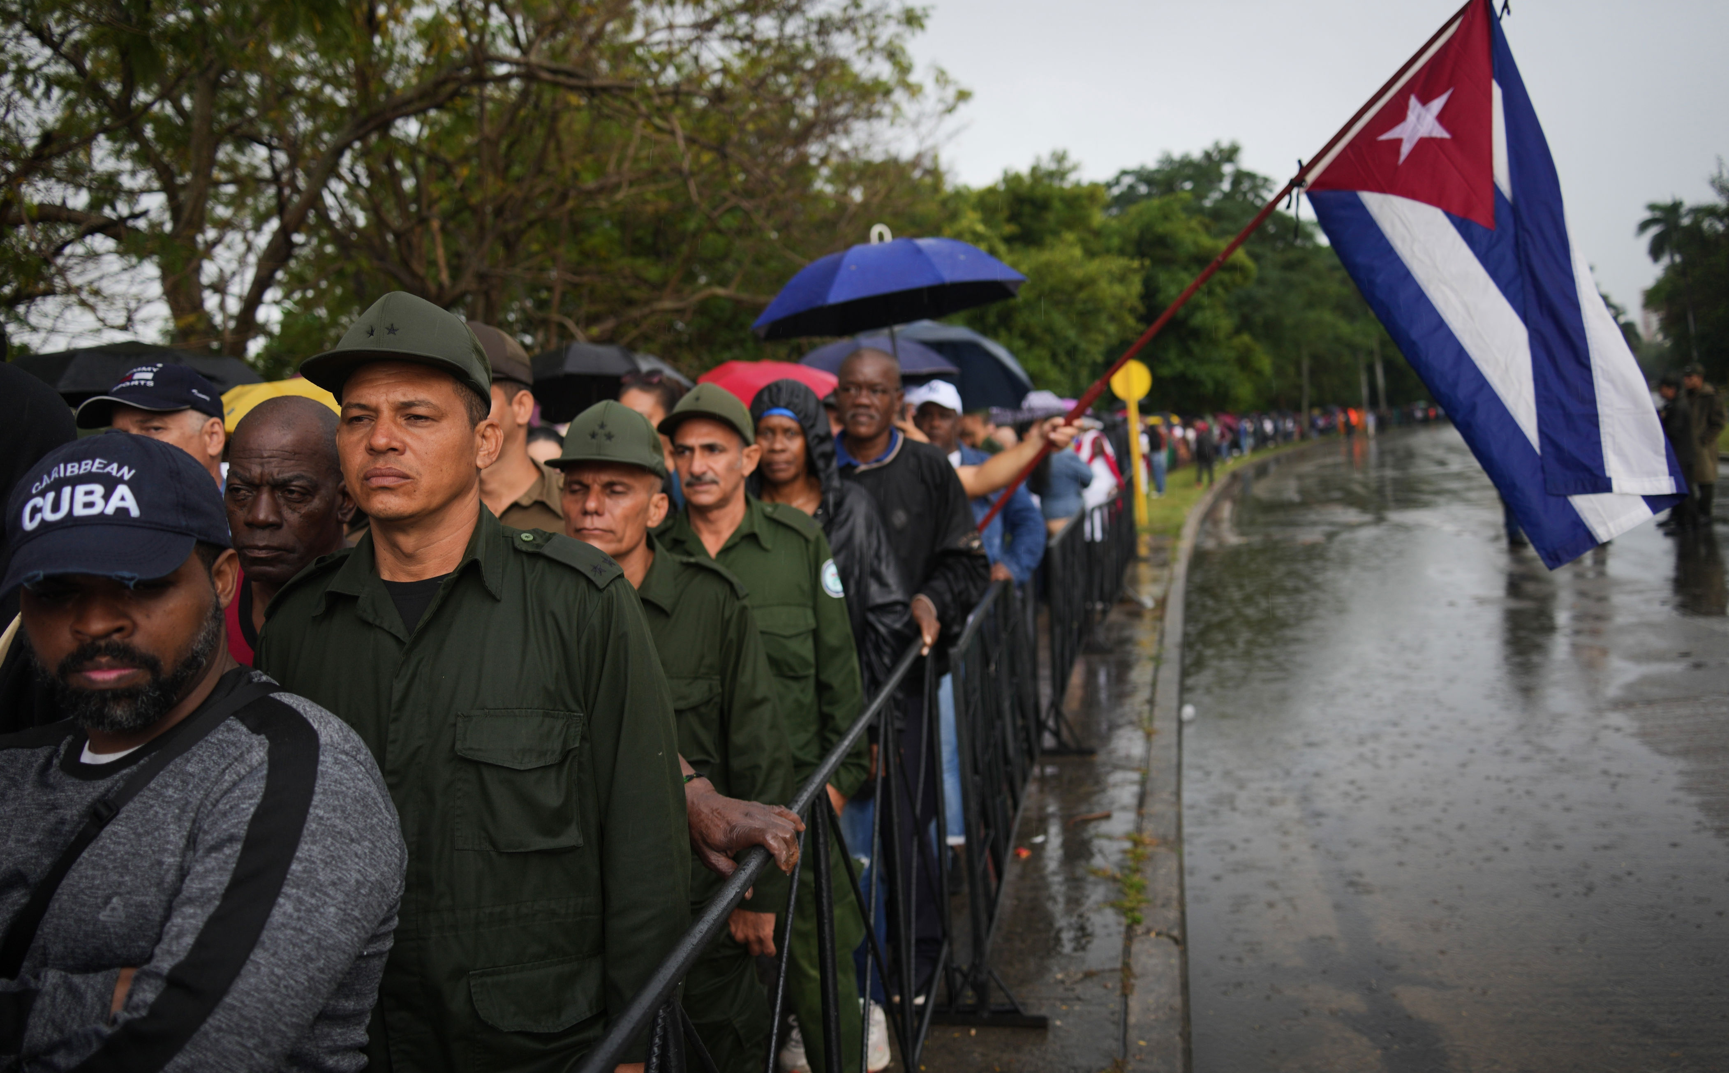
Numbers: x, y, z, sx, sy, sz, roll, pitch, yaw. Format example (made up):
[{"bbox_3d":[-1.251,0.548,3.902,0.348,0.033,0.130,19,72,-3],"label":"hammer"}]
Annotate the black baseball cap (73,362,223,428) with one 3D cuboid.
[{"bbox_3d":[-1.266,-0.251,2.380,0.180,0.130,0.270,-3,4,18],"label":"black baseball cap"}]

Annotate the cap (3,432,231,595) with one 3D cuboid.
[{"bbox_3d":[-0.698,-0.018,1.250,0.180,0.140,0.270,-4,14,-2],"label":"cap"}]

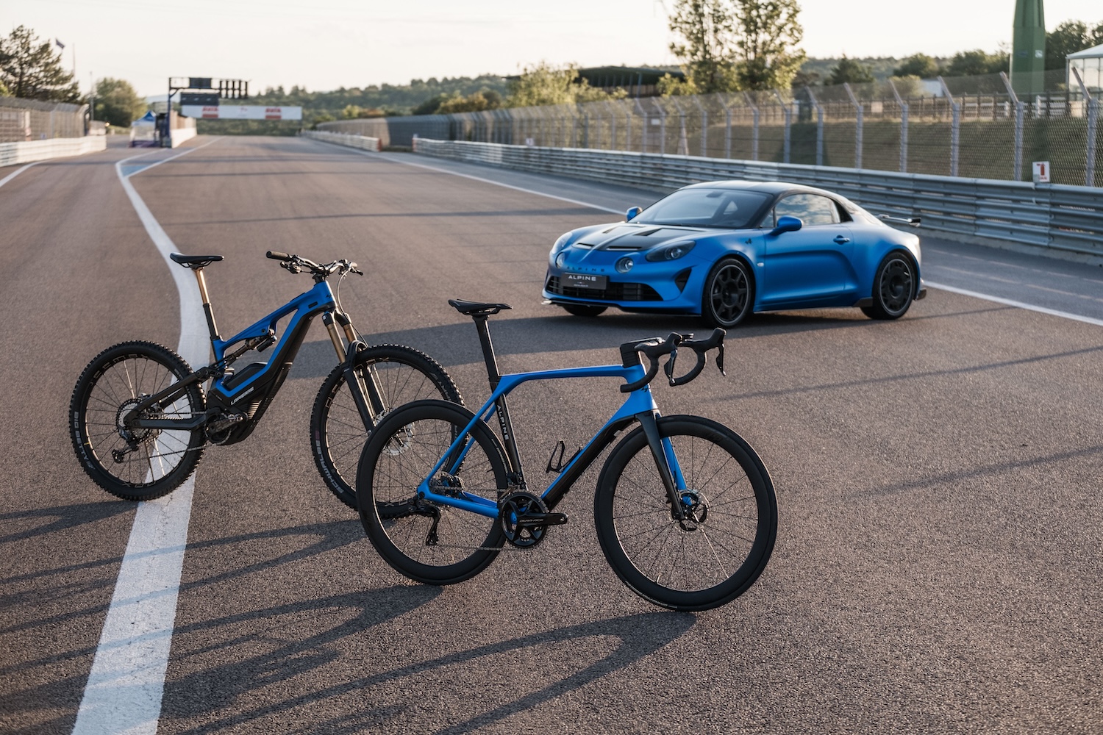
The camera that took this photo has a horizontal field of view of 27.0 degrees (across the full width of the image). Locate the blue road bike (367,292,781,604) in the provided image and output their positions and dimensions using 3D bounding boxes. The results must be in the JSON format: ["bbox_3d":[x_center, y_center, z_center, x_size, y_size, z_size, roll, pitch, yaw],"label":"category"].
[{"bbox_3d":[0.013,0.299,8.111,1.692,1.045,0.430,3,6,29],"label":"blue road bike"}]

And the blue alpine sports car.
[{"bbox_3d":[1.768,-1.081,21.091,1.870,1.240,4.230,7,8,44],"label":"blue alpine sports car"}]

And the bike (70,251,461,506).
[{"bbox_3d":[-1.282,0.061,10.102,1.999,1.135,0.780,2,4,23],"label":"bike"}]

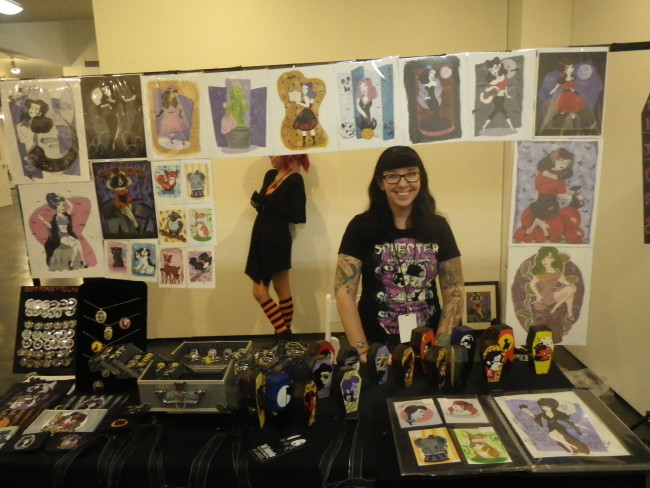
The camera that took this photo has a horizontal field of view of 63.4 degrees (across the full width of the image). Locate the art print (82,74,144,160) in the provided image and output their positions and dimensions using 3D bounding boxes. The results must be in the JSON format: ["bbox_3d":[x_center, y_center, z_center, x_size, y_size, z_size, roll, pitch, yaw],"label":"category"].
[{"bbox_3d":[-0.727,-0.435,1.818,0.218,0.283,0.010,-1,11,4],"label":"art print"}]

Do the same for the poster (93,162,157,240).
[{"bbox_3d":[-0.707,-0.153,1.873,0.216,0.281,0.010,-2,11,5],"label":"poster"}]

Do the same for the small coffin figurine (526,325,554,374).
[{"bbox_3d":[0.672,0.333,1.643,0.067,0.138,0.050,-2,12,2],"label":"small coffin figurine"}]

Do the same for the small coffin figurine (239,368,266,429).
[{"bbox_3d":[-0.192,0.419,1.412,0.050,0.140,0.066,0,12,14],"label":"small coffin figurine"}]

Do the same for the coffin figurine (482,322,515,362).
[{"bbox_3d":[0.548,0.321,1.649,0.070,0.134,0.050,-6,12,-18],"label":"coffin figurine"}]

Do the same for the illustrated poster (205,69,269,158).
[{"bbox_3d":[-0.291,-0.438,1.783,0.219,0.281,0.008,-2,12,6],"label":"illustrated poster"}]

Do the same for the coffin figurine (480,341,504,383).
[{"bbox_3d":[0.506,0.355,1.606,0.060,0.124,0.046,-4,12,-7],"label":"coffin figurine"}]

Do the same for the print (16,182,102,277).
[{"bbox_3d":[-0.968,-0.046,1.929,0.281,0.355,0.008,-1,12,6],"label":"print"}]

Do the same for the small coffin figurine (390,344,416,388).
[{"bbox_3d":[0.233,0.361,1.552,0.062,0.123,0.040,-10,14,-33],"label":"small coffin figurine"}]

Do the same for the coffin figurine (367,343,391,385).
[{"bbox_3d":[0.158,0.360,1.574,0.062,0.122,0.040,-12,15,-39],"label":"coffin figurine"}]

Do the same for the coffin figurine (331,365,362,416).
[{"bbox_3d":[0.063,0.402,1.475,0.062,0.125,0.050,-8,13,-23],"label":"coffin figurine"}]

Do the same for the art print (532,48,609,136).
[{"bbox_3d":[0.791,-0.481,1.694,0.218,0.283,0.010,0,11,4],"label":"art print"}]

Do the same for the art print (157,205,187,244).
[{"bbox_3d":[-0.543,-0.067,1.877,0.103,0.152,0.010,-1,11,5],"label":"art print"}]

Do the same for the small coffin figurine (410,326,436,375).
[{"bbox_3d":[0.301,0.333,1.622,0.073,0.142,0.043,-11,14,-36],"label":"small coffin figurine"}]

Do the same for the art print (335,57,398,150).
[{"bbox_3d":[0.146,-0.459,1.747,0.218,0.283,0.010,-3,11,5],"label":"art print"}]

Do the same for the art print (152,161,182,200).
[{"bbox_3d":[-0.551,-0.215,1.854,0.103,0.153,0.008,-1,12,6],"label":"art print"}]

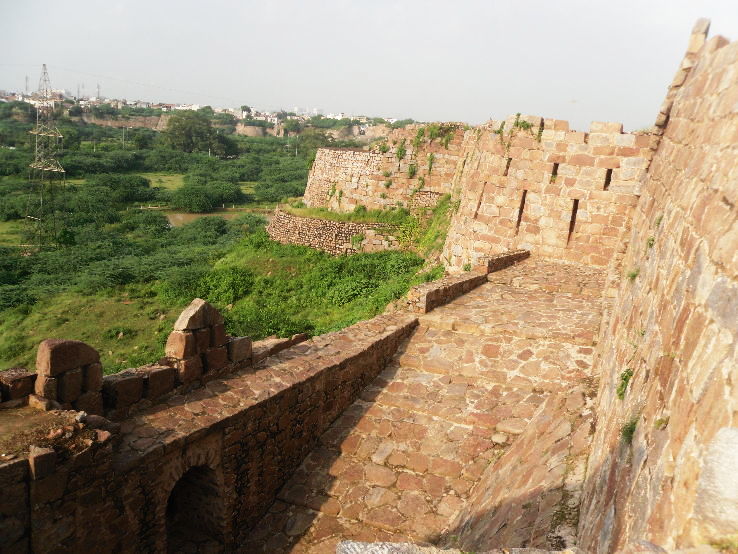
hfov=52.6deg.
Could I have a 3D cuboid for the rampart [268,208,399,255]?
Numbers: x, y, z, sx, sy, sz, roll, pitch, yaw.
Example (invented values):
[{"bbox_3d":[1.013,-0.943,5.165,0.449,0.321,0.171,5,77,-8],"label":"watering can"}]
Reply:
[{"bbox_3d":[-2.517,-3.319,54.446,9.800,2.700,4.400,8,12,17],"label":"rampart"}]

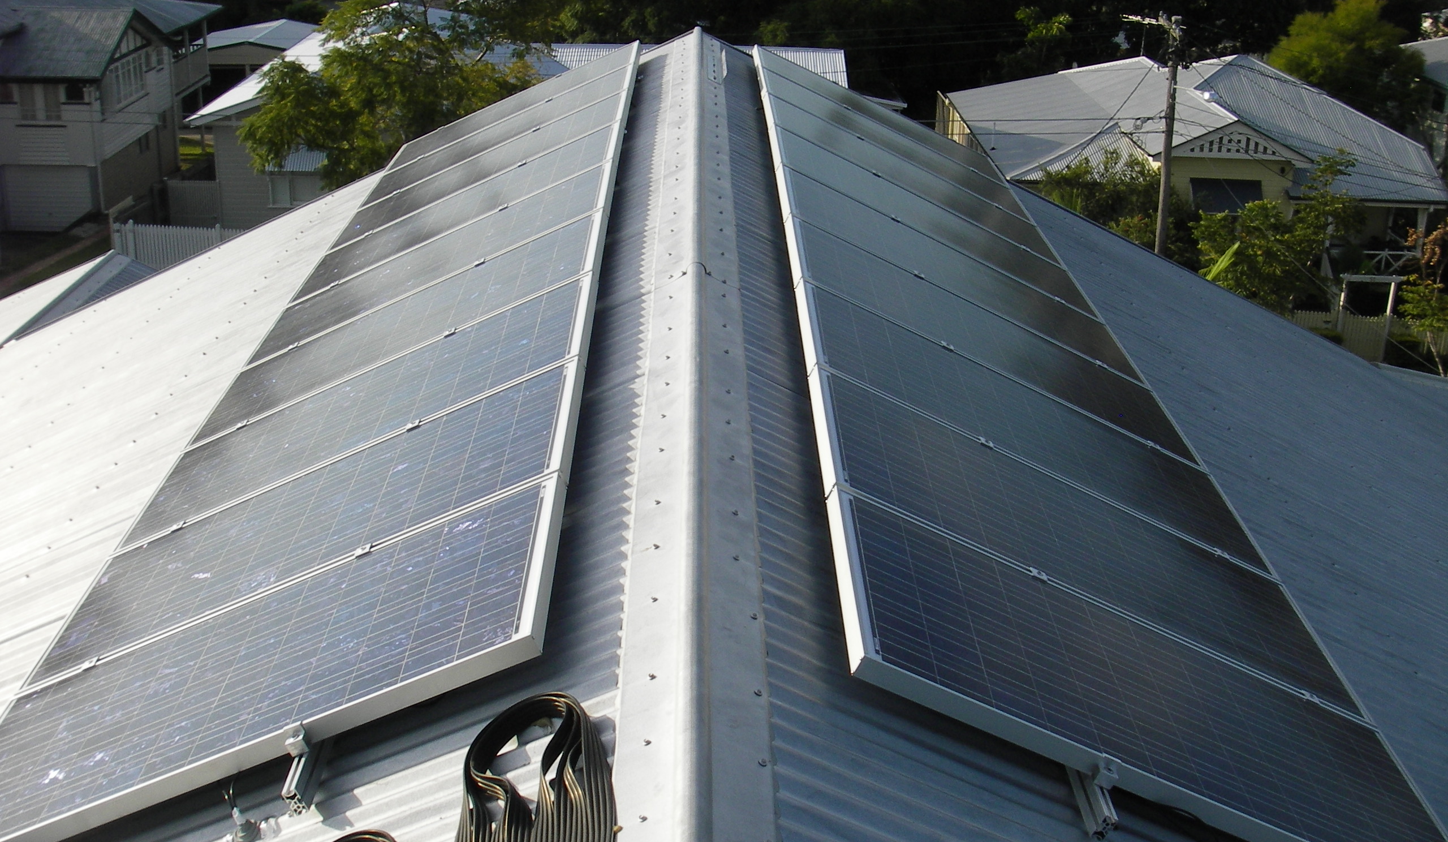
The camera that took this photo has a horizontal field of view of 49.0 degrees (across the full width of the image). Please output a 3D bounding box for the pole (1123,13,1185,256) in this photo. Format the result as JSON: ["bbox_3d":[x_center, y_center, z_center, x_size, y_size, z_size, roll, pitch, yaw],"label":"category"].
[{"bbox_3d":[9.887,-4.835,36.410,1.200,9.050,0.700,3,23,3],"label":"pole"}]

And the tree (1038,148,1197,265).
[{"bbox_3d":[10.296,-4.895,41.821,4.230,4.710,3.380,1,23,0],"label":"tree"}]

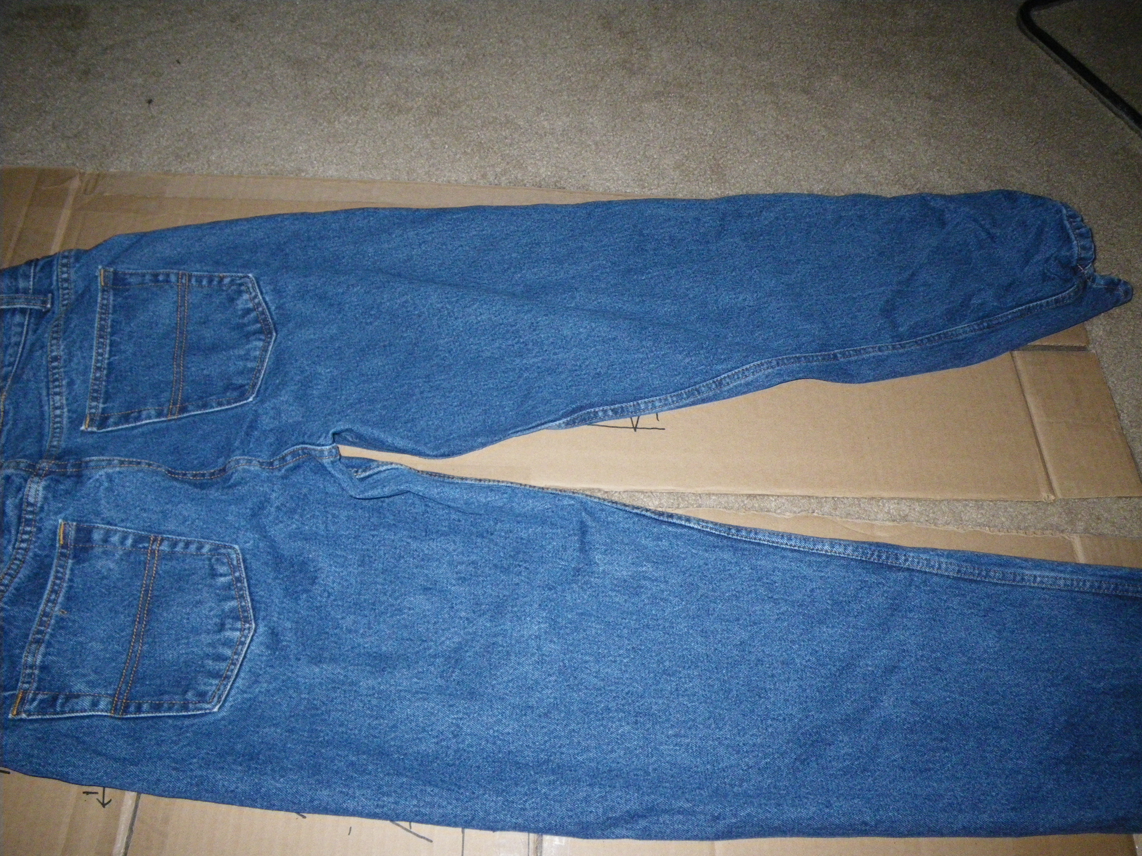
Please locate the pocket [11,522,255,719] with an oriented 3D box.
[{"bbox_3d":[-0.346,0.153,0.755,0.181,0.020,0.163,1,64,-1],"label":"pocket"}]

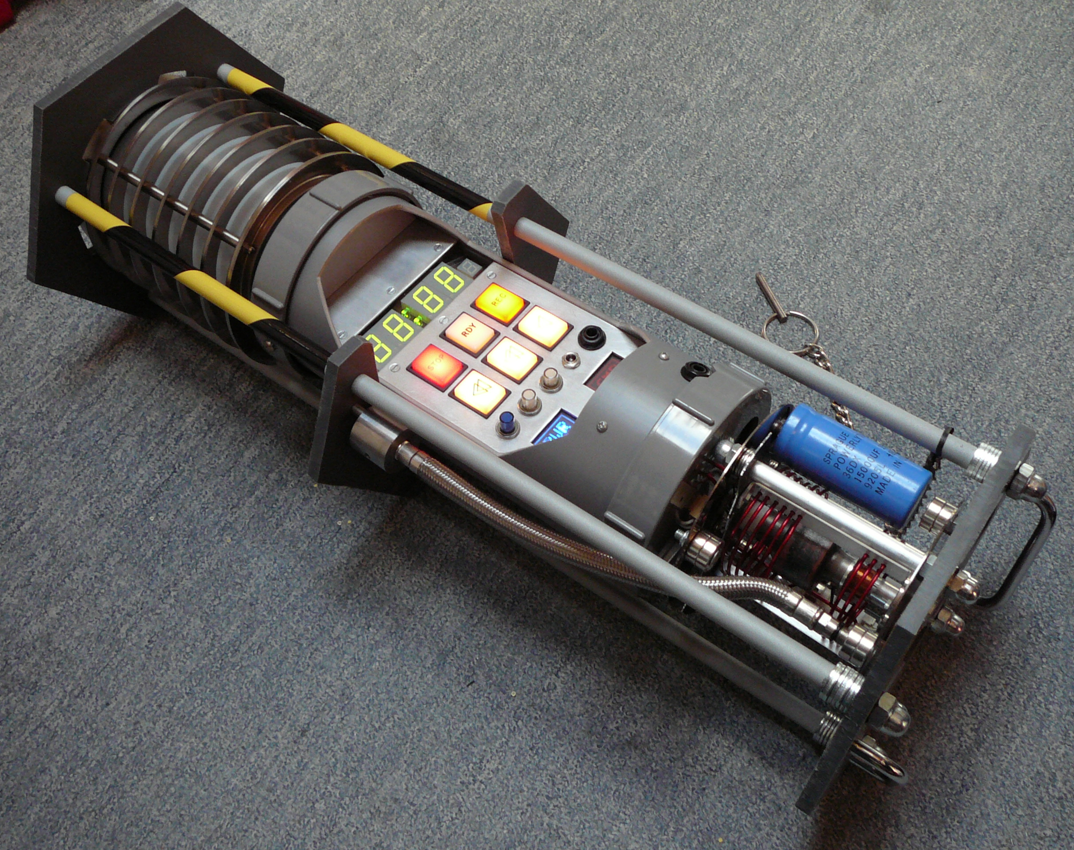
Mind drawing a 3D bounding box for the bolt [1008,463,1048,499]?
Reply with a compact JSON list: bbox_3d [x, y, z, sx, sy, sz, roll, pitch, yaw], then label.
[{"bbox_3d":[0.207,0.026,0.484,0.015,0.015,0.015,31,64,23],"label":"bolt"}]

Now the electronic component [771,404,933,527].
[{"bbox_3d":[0.172,0.022,0.629,0.079,0.035,0.035,31,64,22],"label":"electronic component"}]

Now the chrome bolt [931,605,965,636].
[{"bbox_3d":[0.177,0.085,0.493,0.012,0.011,0.011,31,64,23],"label":"chrome bolt"}]

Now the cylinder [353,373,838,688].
[{"bbox_3d":[0.019,0.049,0.597,0.298,0.013,0.013,31,64,22],"label":"cylinder"}]

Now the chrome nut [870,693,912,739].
[{"bbox_3d":[0.163,0.134,0.528,0.017,0.017,0.017,31,64,22],"label":"chrome nut"}]

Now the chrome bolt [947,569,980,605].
[{"bbox_3d":[0.205,0.078,0.553,0.015,0.014,0.014,31,64,22],"label":"chrome bolt"}]

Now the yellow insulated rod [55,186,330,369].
[{"bbox_3d":[-0.175,-0.075,0.587,0.214,0.010,0.010,31,64,23],"label":"yellow insulated rod"}]

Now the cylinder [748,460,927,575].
[{"bbox_3d":[0.122,0.036,0.478,0.080,0.008,0.008,31,64,23],"label":"cylinder"}]

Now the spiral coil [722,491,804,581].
[{"bbox_3d":[0.125,0.061,0.634,0.029,0.042,0.042,31,64,22],"label":"spiral coil"}]

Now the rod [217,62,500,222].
[{"bbox_3d":[-0.100,-0.158,0.635,0.215,0.010,0.010,31,64,23],"label":"rod"}]

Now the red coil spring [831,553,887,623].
[{"bbox_3d":[0.171,0.088,0.611,0.014,0.037,0.037,31,64,22],"label":"red coil spring"}]

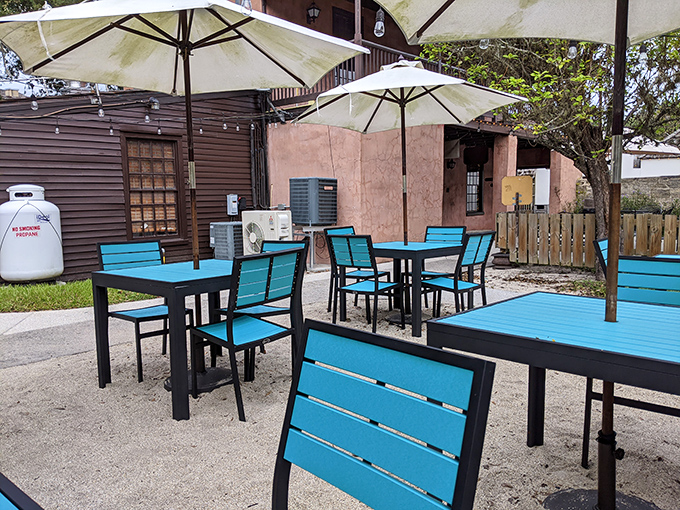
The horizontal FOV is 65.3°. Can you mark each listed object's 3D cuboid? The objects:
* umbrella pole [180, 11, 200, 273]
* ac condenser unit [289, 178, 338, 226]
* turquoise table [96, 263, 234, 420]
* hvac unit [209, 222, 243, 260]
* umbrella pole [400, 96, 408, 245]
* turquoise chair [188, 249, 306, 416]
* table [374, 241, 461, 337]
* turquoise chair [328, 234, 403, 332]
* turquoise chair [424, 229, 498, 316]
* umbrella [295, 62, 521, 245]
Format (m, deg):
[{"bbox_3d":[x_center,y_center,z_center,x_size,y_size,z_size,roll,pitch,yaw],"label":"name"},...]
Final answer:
[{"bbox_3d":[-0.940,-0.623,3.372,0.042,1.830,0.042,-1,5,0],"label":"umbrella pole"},{"bbox_3d":[-0.453,-0.906,8.900,0.690,0.830,0.690,5,8,45],"label":"ac condenser unit"},{"bbox_3d":[-0.922,0.467,3.474,0.920,0.740,0.920,4,7,40],"label":"turquoise table"},{"bbox_3d":[-1.853,-0.223,9.100,0.600,0.680,0.620,5,8,45],"label":"hvac unit"},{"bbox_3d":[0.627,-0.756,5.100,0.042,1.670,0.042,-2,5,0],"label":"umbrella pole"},{"bbox_3d":[-0.545,0.424,3.108,0.460,0.885,0.560,-6,7,-42],"label":"turquoise chair"},{"bbox_3d":[0.657,0.284,5.198,0.920,0.740,0.920,5,8,44],"label":"table"},{"bbox_3d":[0.253,0.259,4.753,0.460,0.885,0.560,3,7,37],"label":"turquoise chair"},{"bbox_3d":[1.030,0.241,4.830,0.460,0.885,0.560,-6,7,-43],"label":"turquoise chair"},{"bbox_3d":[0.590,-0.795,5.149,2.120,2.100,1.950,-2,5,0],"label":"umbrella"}]

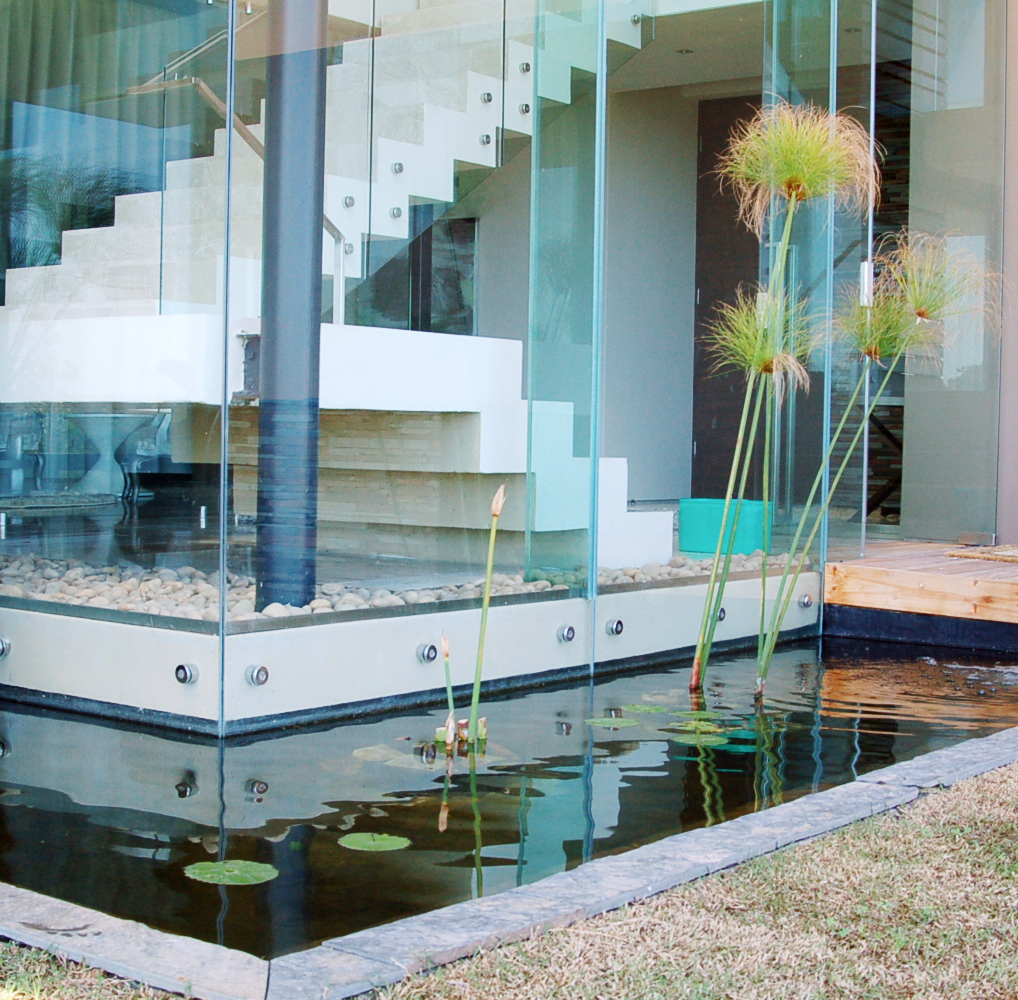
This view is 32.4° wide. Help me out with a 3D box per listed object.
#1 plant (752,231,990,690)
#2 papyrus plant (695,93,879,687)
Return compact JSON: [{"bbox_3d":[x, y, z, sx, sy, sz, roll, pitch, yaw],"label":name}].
[{"bbox_3d":[1.008,-0.103,4.798,0.675,1.266,0.400,1,2,0],"label":"plant"},{"bbox_3d":[0.760,-0.282,4.794,0.514,1.614,0.400,1,2,0],"label":"papyrus plant"}]

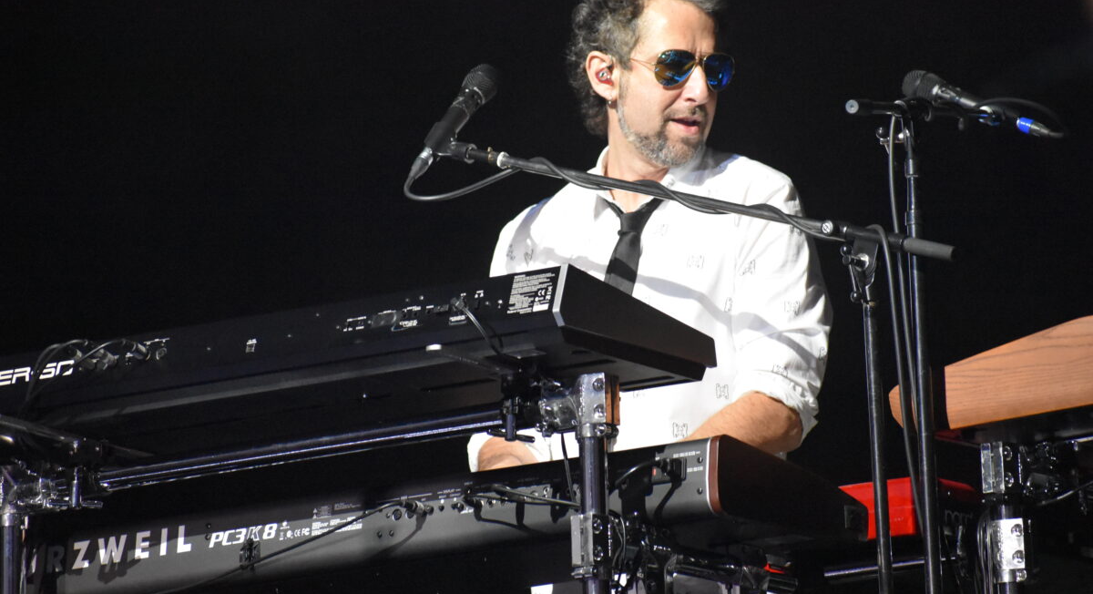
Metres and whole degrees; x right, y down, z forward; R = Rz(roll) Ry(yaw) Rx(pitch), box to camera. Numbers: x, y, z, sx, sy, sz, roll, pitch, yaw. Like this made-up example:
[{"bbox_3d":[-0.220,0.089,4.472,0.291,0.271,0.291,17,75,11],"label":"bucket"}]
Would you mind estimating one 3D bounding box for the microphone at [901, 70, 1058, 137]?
[{"bbox_3d":[0.652,-0.283,13.000,0.250,0.055,0.050,18,-3,14],"label":"microphone"}]

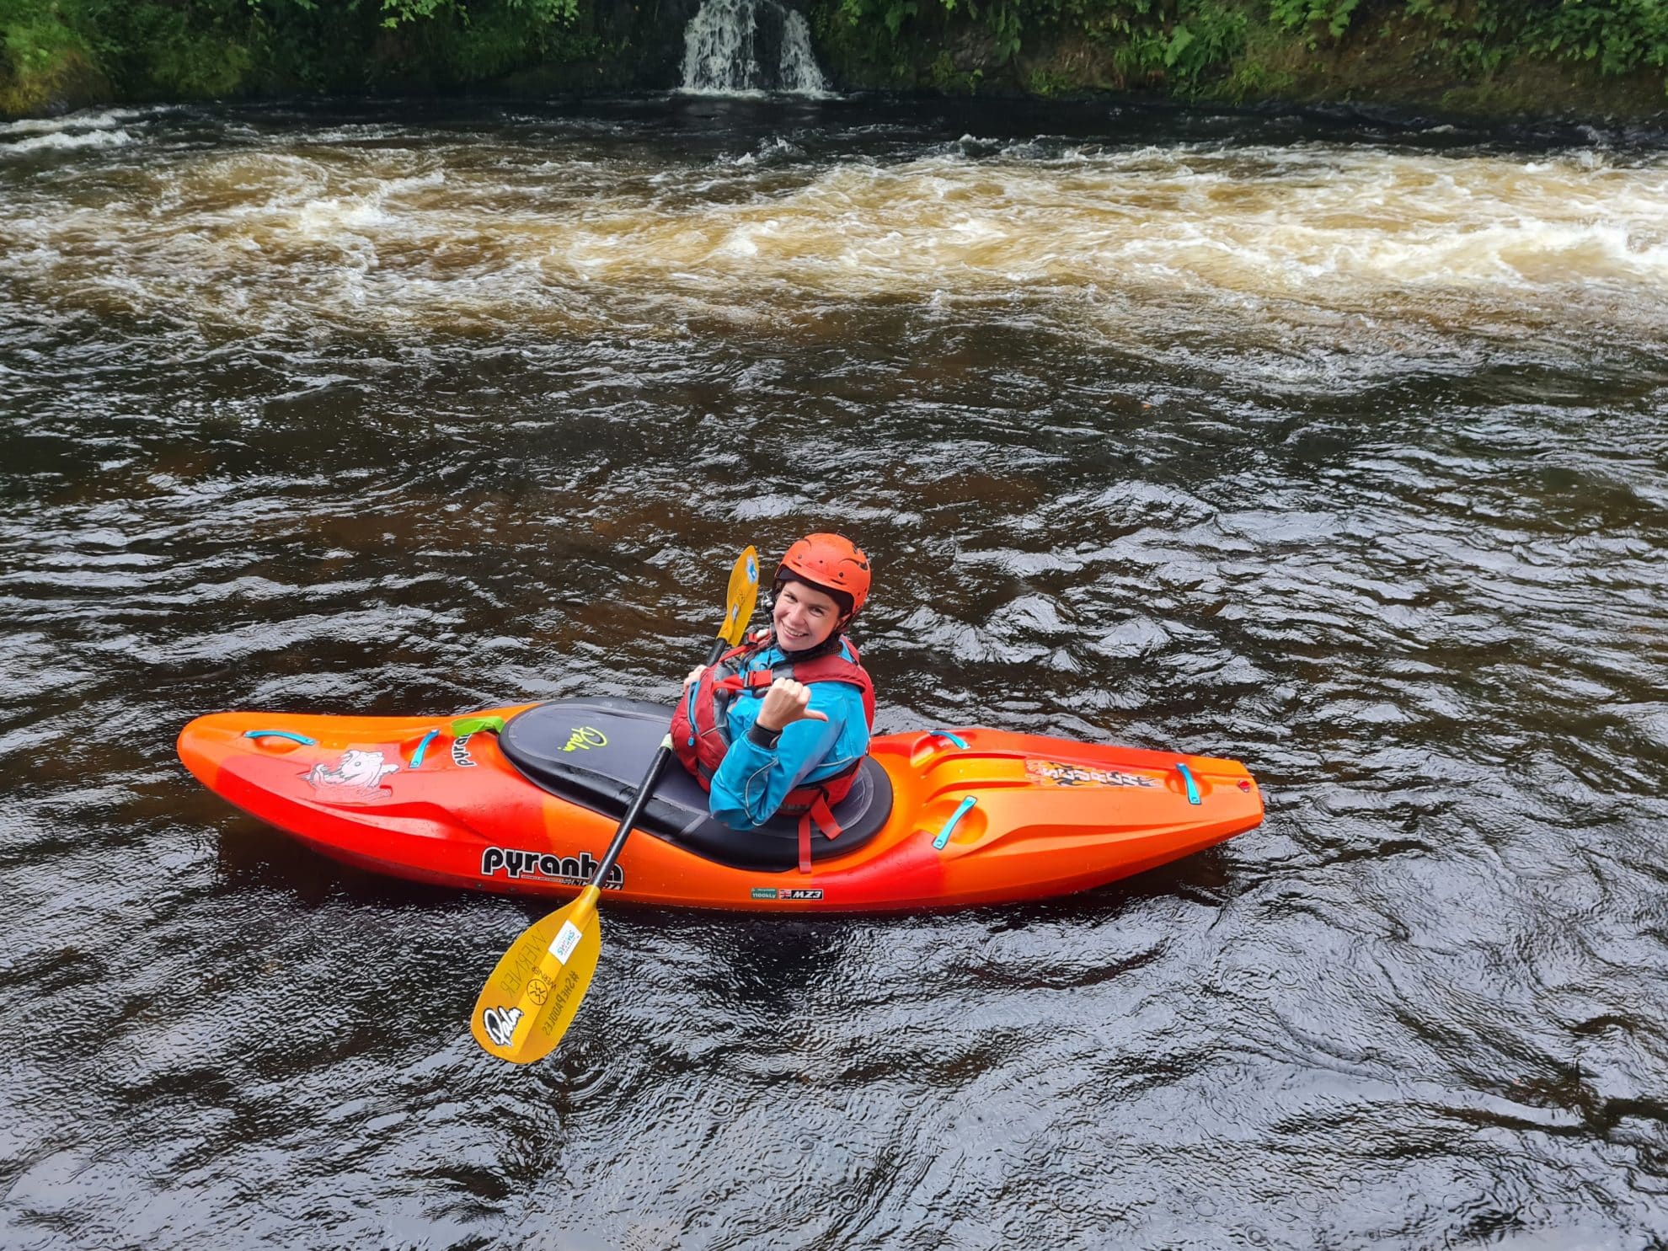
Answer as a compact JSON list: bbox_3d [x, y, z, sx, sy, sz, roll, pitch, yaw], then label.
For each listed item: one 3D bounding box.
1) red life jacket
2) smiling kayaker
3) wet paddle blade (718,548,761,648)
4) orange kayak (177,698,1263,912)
[{"bbox_3d":[-0.151,0.251,3.029,0.380,0.450,0.390,-7,28,-14],"label":"red life jacket"},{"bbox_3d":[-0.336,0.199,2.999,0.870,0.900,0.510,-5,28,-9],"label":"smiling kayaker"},{"bbox_3d":[-0.275,-0.088,3.695,0.190,0.060,0.460,-19,28,22],"label":"wet paddle blade"},{"bbox_3d":[-0.295,0.447,3.160,2.700,0.390,0.655,1,28,2],"label":"orange kayak"}]

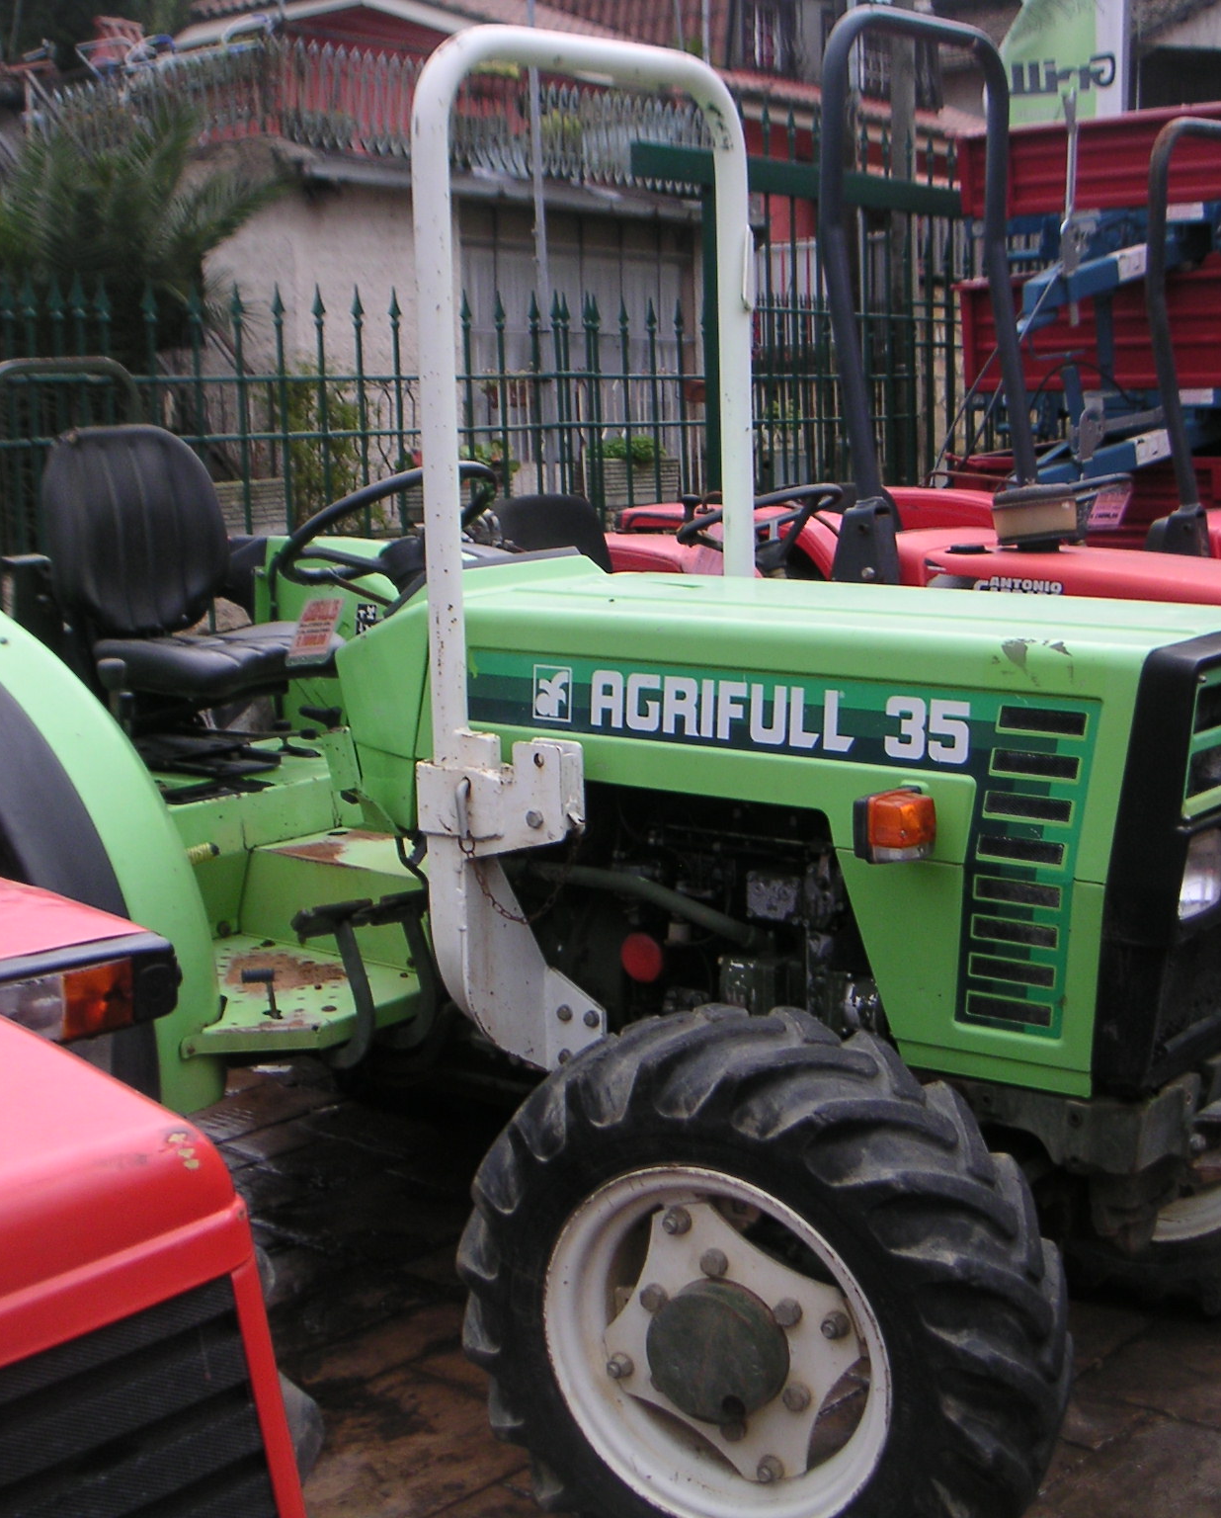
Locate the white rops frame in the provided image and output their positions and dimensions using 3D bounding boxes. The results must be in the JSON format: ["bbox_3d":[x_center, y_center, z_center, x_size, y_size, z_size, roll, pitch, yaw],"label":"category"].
[{"bbox_3d":[0.070,-0.335,3.316,0.320,1.489,0.829,6,12,38],"label":"white rops frame"}]

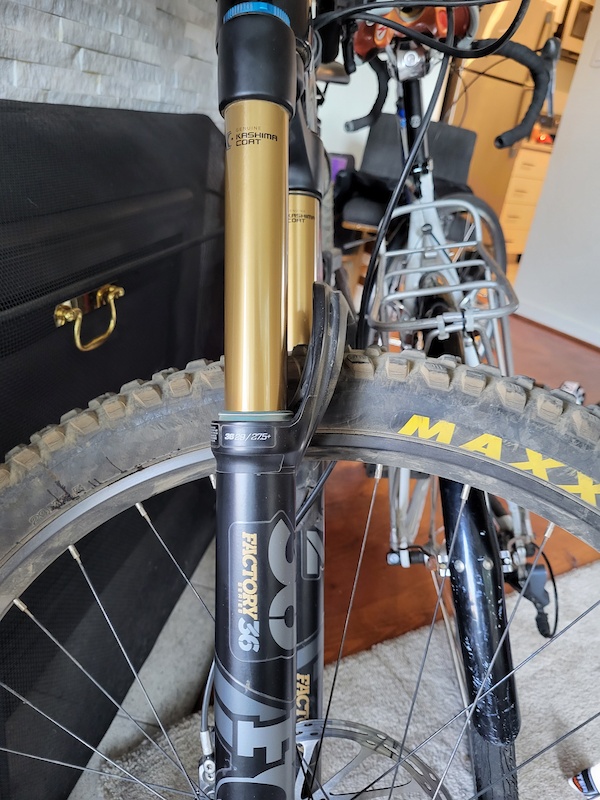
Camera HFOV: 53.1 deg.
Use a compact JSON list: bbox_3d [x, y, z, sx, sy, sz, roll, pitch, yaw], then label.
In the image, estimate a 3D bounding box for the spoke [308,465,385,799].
[{"bbox_3d":[0.022,0.181,0.386,0.004,0.284,0.004,12,-6,8],"label":"spoke"}]

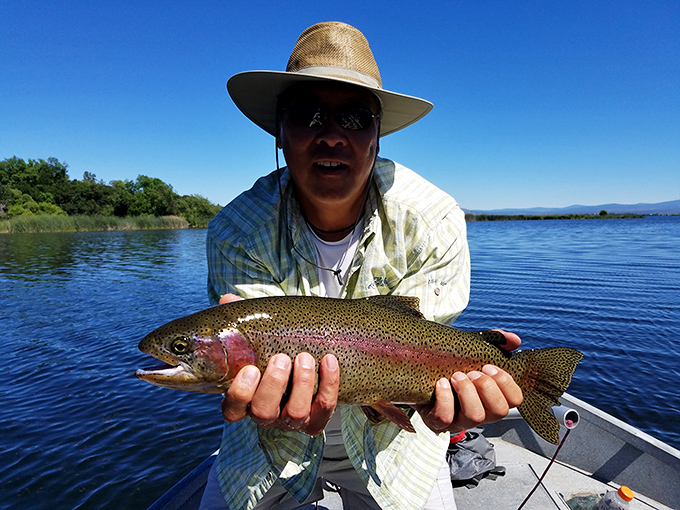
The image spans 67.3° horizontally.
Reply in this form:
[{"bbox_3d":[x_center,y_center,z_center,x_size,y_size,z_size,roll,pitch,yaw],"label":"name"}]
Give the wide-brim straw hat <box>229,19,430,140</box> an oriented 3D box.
[{"bbox_3d":[-0.011,-0.298,0.862,0.345,0.145,0.370,5,-2,-6],"label":"wide-brim straw hat"}]

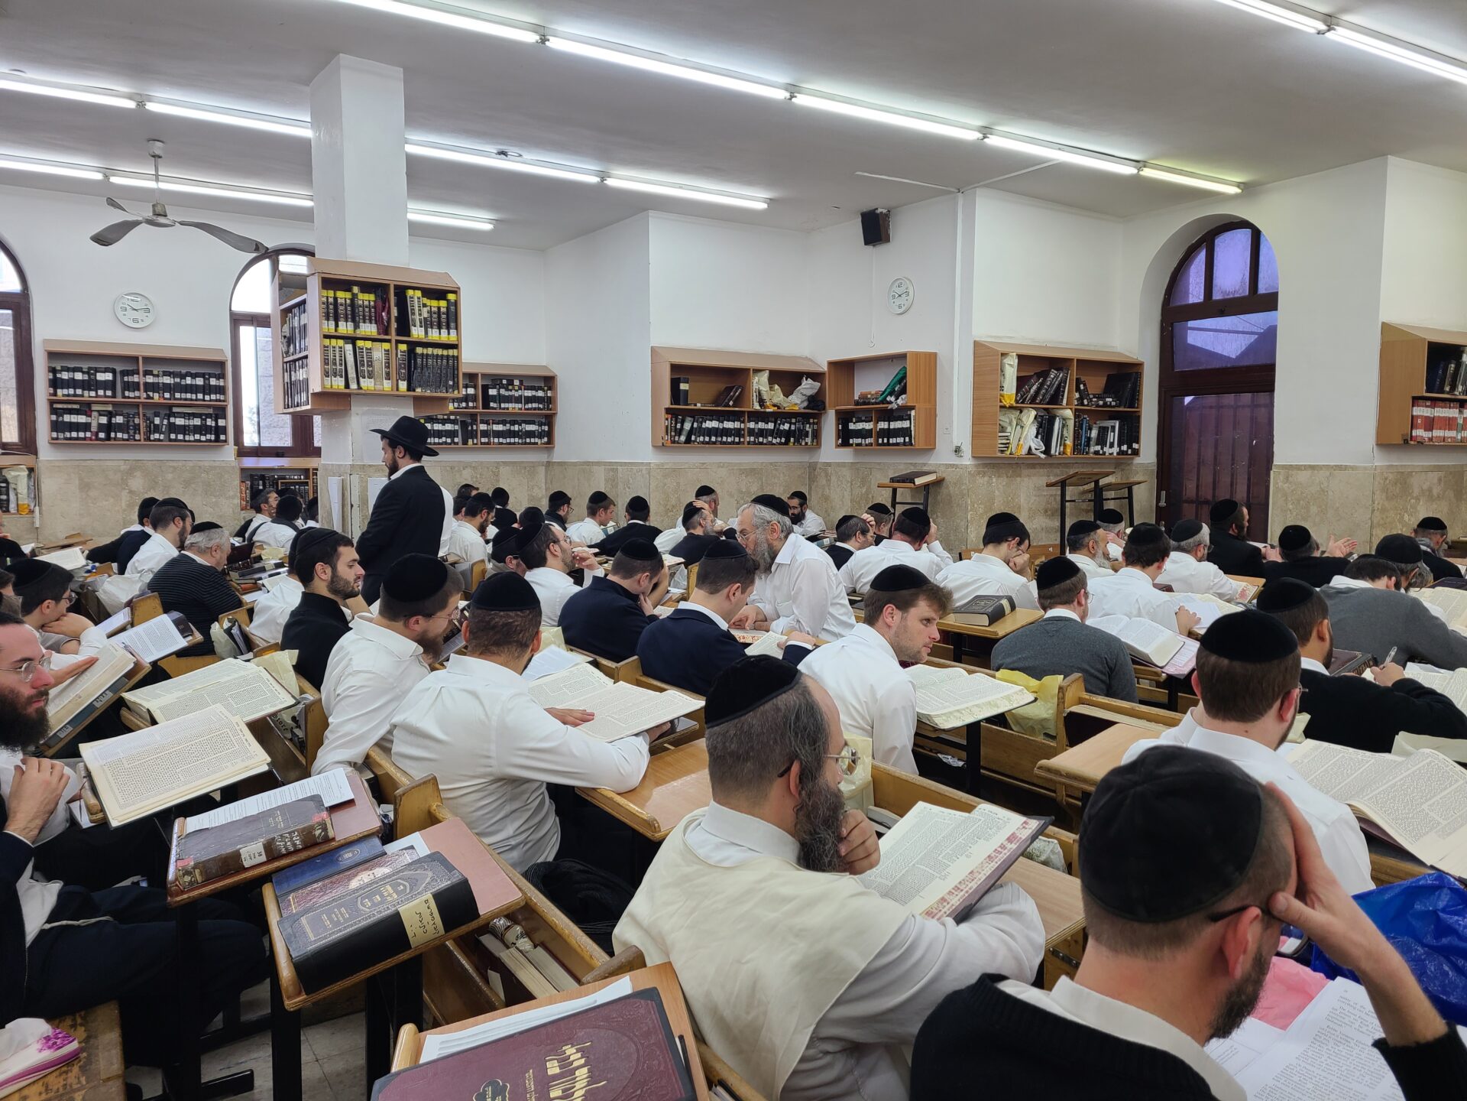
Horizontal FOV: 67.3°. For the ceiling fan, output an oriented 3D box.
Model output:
[{"bbox_3d":[-3.885,-2.443,7.433,1.200,0.610,1.270,2,4,25],"label":"ceiling fan"}]

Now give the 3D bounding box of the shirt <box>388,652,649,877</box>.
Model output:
[{"bbox_3d":[-0.481,0.438,2.513,0.460,0.430,0.520,-3,5,-32],"label":"shirt"}]

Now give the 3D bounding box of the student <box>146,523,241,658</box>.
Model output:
[{"bbox_3d":[-2.321,0.528,5.100,0.750,1.260,0.500,-3,5,-32],"label":"student"}]

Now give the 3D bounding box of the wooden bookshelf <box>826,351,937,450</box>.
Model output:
[{"bbox_3d":[1.240,-1.240,9.316,0.330,0.770,1.050,-3,5,-32],"label":"wooden bookshelf"}]

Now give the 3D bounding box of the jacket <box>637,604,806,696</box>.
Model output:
[{"bbox_3d":[-0.048,0.439,3.461,0.430,0.580,0.480,-4,5,-43],"label":"jacket"}]

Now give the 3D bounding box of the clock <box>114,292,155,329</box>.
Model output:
[{"bbox_3d":[-5.209,-2.088,9.584,0.320,0.320,0.045,-3,5,-32],"label":"clock"}]

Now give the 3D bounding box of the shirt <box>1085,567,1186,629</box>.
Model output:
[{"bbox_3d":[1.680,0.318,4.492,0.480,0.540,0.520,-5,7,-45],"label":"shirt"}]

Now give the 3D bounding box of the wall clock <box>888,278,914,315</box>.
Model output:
[{"bbox_3d":[1.416,-2.153,9.324,0.050,0.310,0.310,-3,6,-32],"label":"wall clock"}]

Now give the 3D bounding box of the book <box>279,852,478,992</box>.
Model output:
[{"bbox_3d":[-0.571,0.590,1.771,0.271,0.063,0.174,-19,12,-28],"label":"book"}]

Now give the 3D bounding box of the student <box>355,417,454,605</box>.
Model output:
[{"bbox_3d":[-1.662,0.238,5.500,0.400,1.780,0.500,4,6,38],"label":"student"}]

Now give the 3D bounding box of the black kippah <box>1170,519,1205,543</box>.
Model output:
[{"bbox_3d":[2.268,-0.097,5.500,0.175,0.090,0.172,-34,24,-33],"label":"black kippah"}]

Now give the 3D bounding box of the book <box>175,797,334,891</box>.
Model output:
[{"bbox_3d":[-0.933,0.563,2.157,0.266,0.048,0.175,-14,10,-25],"label":"book"}]

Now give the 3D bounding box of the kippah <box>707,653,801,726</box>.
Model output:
[{"bbox_3d":[0.026,0.197,1.600,0.150,0.070,0.150,-30,16,-19],"label":"kippah"}]

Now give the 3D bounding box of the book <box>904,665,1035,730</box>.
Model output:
[{"bbox_3d":[0.619,0.427,3.369,0.355,0.050,0.460,-12,10,-28],"label":"book"}]

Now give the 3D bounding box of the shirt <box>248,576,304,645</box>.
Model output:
[{"bbox_3d":[-1.705,0.384,4.320,0.420,0.600,0.460,-3,5,-32],"label":"shirt"}]

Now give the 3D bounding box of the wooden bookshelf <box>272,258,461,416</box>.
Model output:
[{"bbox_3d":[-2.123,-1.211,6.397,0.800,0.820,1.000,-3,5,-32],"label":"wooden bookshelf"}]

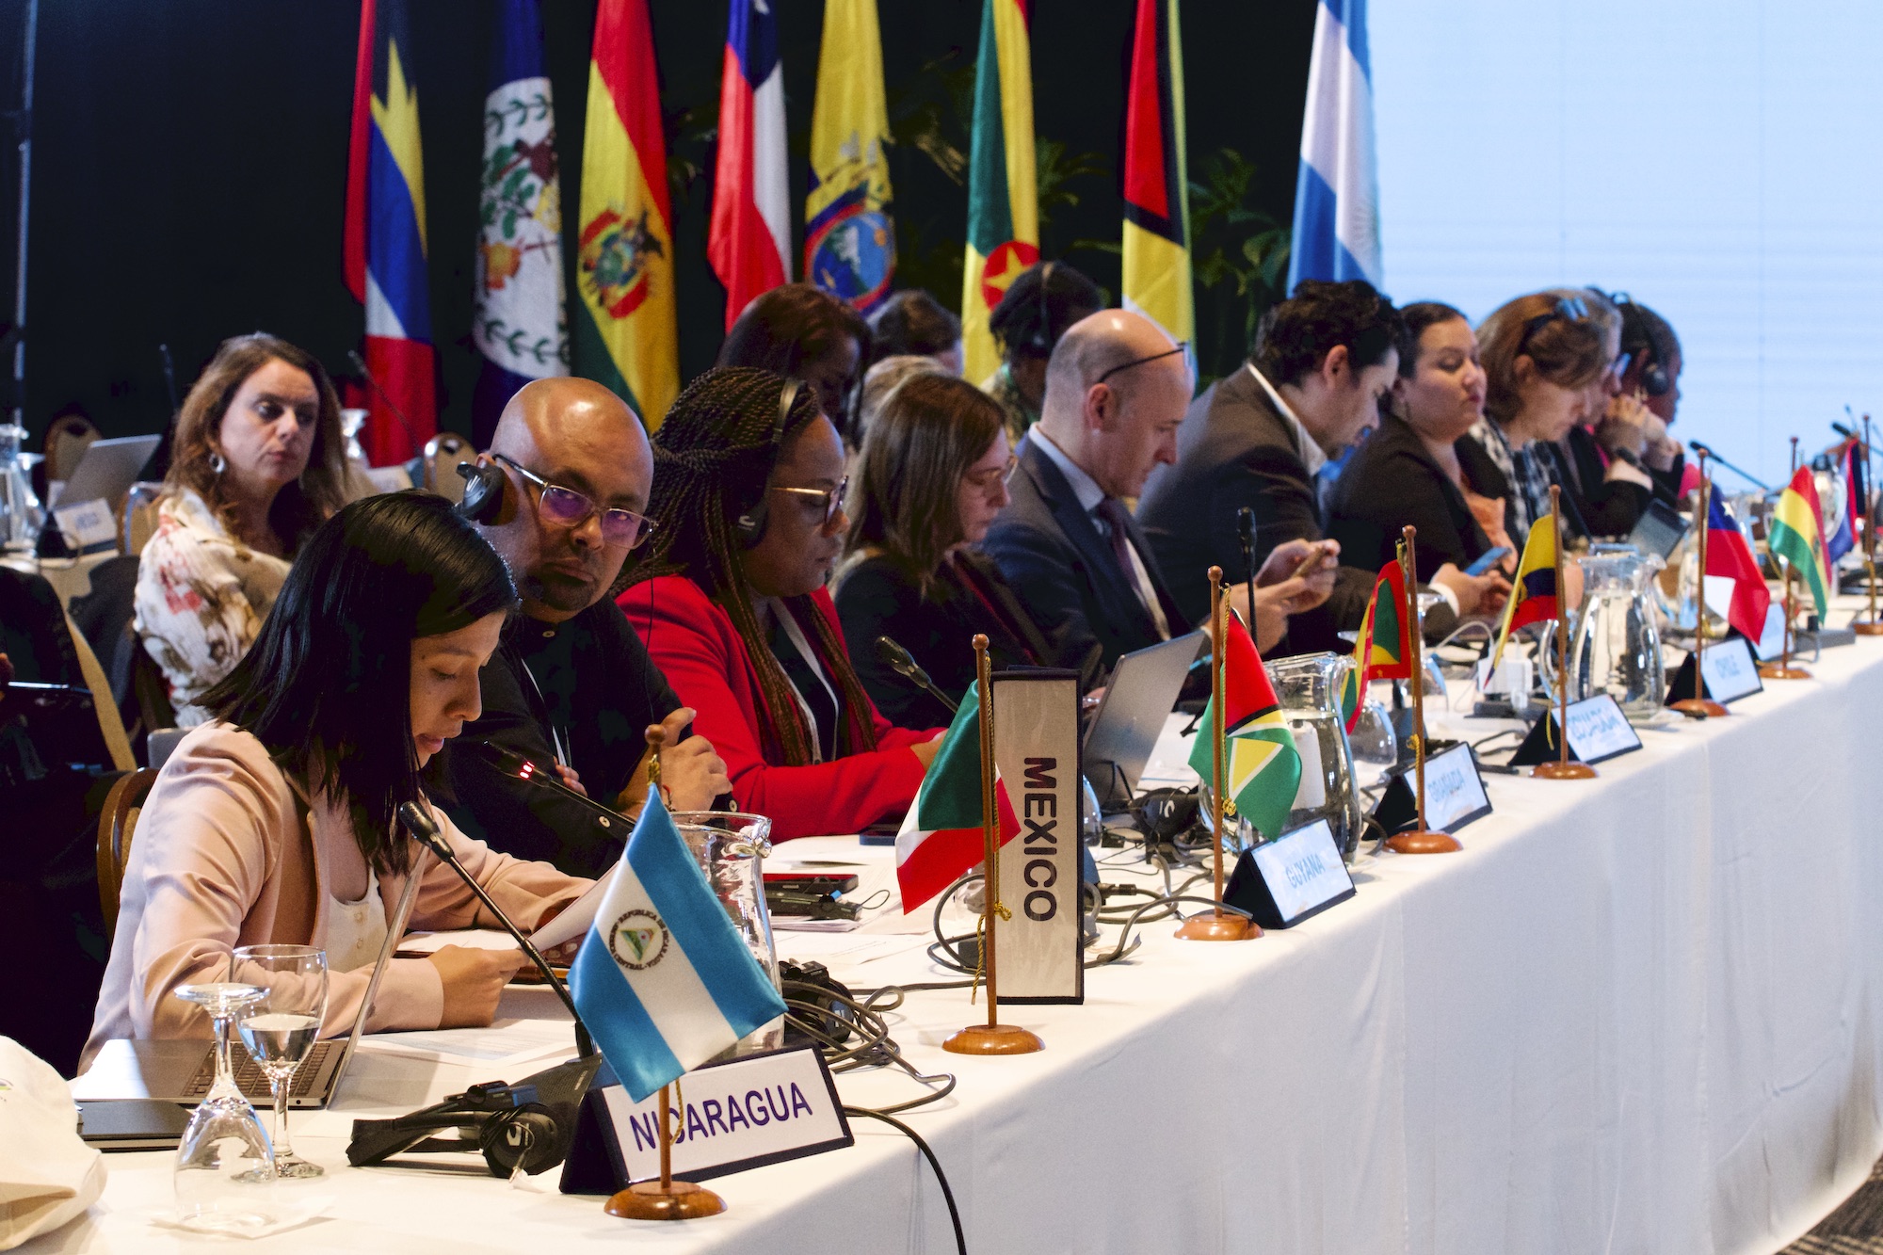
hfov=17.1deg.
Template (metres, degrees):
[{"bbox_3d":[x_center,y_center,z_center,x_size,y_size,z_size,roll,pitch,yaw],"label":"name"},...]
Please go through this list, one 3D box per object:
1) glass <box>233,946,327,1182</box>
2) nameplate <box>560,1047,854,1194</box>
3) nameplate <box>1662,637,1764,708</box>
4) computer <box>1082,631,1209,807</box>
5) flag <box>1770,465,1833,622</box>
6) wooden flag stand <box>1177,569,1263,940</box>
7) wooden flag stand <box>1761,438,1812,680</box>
[{"bbox_3d":[-0.524,0.343,4.960,0.076,0.176,0.076,-1,4,0],"label":"glass"},{"bbox_3d":[-0.180,0.384,4.925,0.073,0.081,0.298,3,5,33],"label":"nameplate"},{"bbox_3d":[1.133,0.064,9.163,0.080,0.077,0.298,1,5,20],"label":"nameplate"},{"bbox_3d":[0.116,0.116,7.245,0.304,0.204,0.320,2,5,17],"label":"computer"},{"bbox_3d":[1.311,-0.130,9.580,0.096,0.235,0.070,-1,4,0],"label":"flag"},{"bbox_3d":[0.271,0.124,6.139,0.087,0.355,0.087,0,4,0],"label":"wooden flag stand"},{"bbox_3d":[1.302,-0.113,9.662,0.087,0.368,0.087,0,4,0],"label":"wooden flag stand"}]

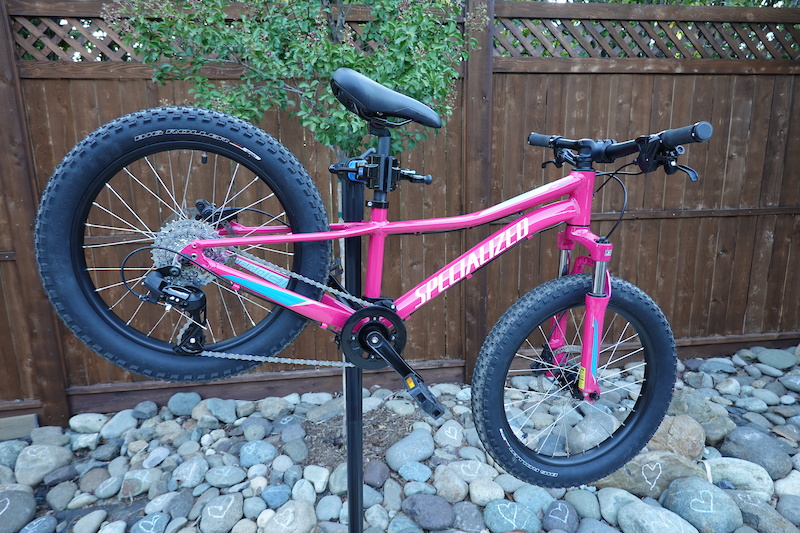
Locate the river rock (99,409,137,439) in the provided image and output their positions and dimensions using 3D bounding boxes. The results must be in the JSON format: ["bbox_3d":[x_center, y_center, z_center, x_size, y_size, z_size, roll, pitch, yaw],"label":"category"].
[{"bbox_3d":[-1.519,0.866,2.903,0.155,0.120,0.235,-1,12,1],"label":"river rock"}]

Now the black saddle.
[{"bbox_3d":[-0.025,-0.320,1.061,0.240,0.070,0.145,21,7,-15],"label":"black saddle"}]

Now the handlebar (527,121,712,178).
[{"bbox_3d":[0.449,-0.250,1.175,0.110,0.110,0.605,6,9,-16],"label":"handlebar"}]

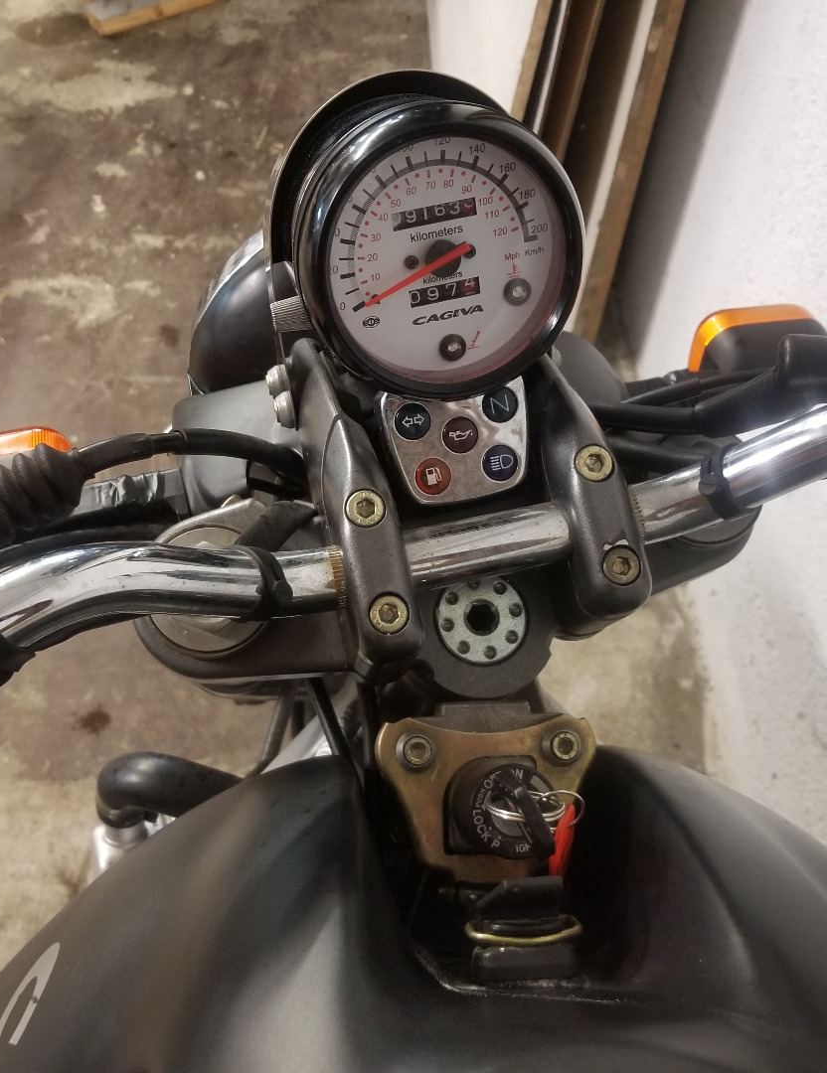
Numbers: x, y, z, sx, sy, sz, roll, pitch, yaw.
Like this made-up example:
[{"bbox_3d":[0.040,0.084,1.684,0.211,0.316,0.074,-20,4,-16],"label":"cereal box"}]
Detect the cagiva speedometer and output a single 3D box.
[{"bbox_3d":[0.003,-0.108,0.385,0.097,0.097,0.065,-11,27,-8],"label":"cagiva speedometer"}]

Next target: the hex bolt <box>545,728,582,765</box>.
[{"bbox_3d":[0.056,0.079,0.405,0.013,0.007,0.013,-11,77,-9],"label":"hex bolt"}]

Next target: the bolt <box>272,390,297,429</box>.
[{"bbox_3d":[-0.045,-0.044,0.377,0.007,0.013,0.013,-11,80,-9],"label":"bolt"}]

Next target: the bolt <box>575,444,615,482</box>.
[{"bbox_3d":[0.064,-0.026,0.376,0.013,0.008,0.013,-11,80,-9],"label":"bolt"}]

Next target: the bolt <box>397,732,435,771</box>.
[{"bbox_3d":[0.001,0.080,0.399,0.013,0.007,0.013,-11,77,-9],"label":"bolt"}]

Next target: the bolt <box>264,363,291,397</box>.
[{"bbox_3d":[-0.049,-0.056,0.388,0.007,0.013,0.013,-11,80,-9],"label":"bolt"}]

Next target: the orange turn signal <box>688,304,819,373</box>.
[{"bbox_3d":[0.167,-0.083,0.521,0.064,0.042,0.038,-11,55,-12],"label":"orange turn signal"}]

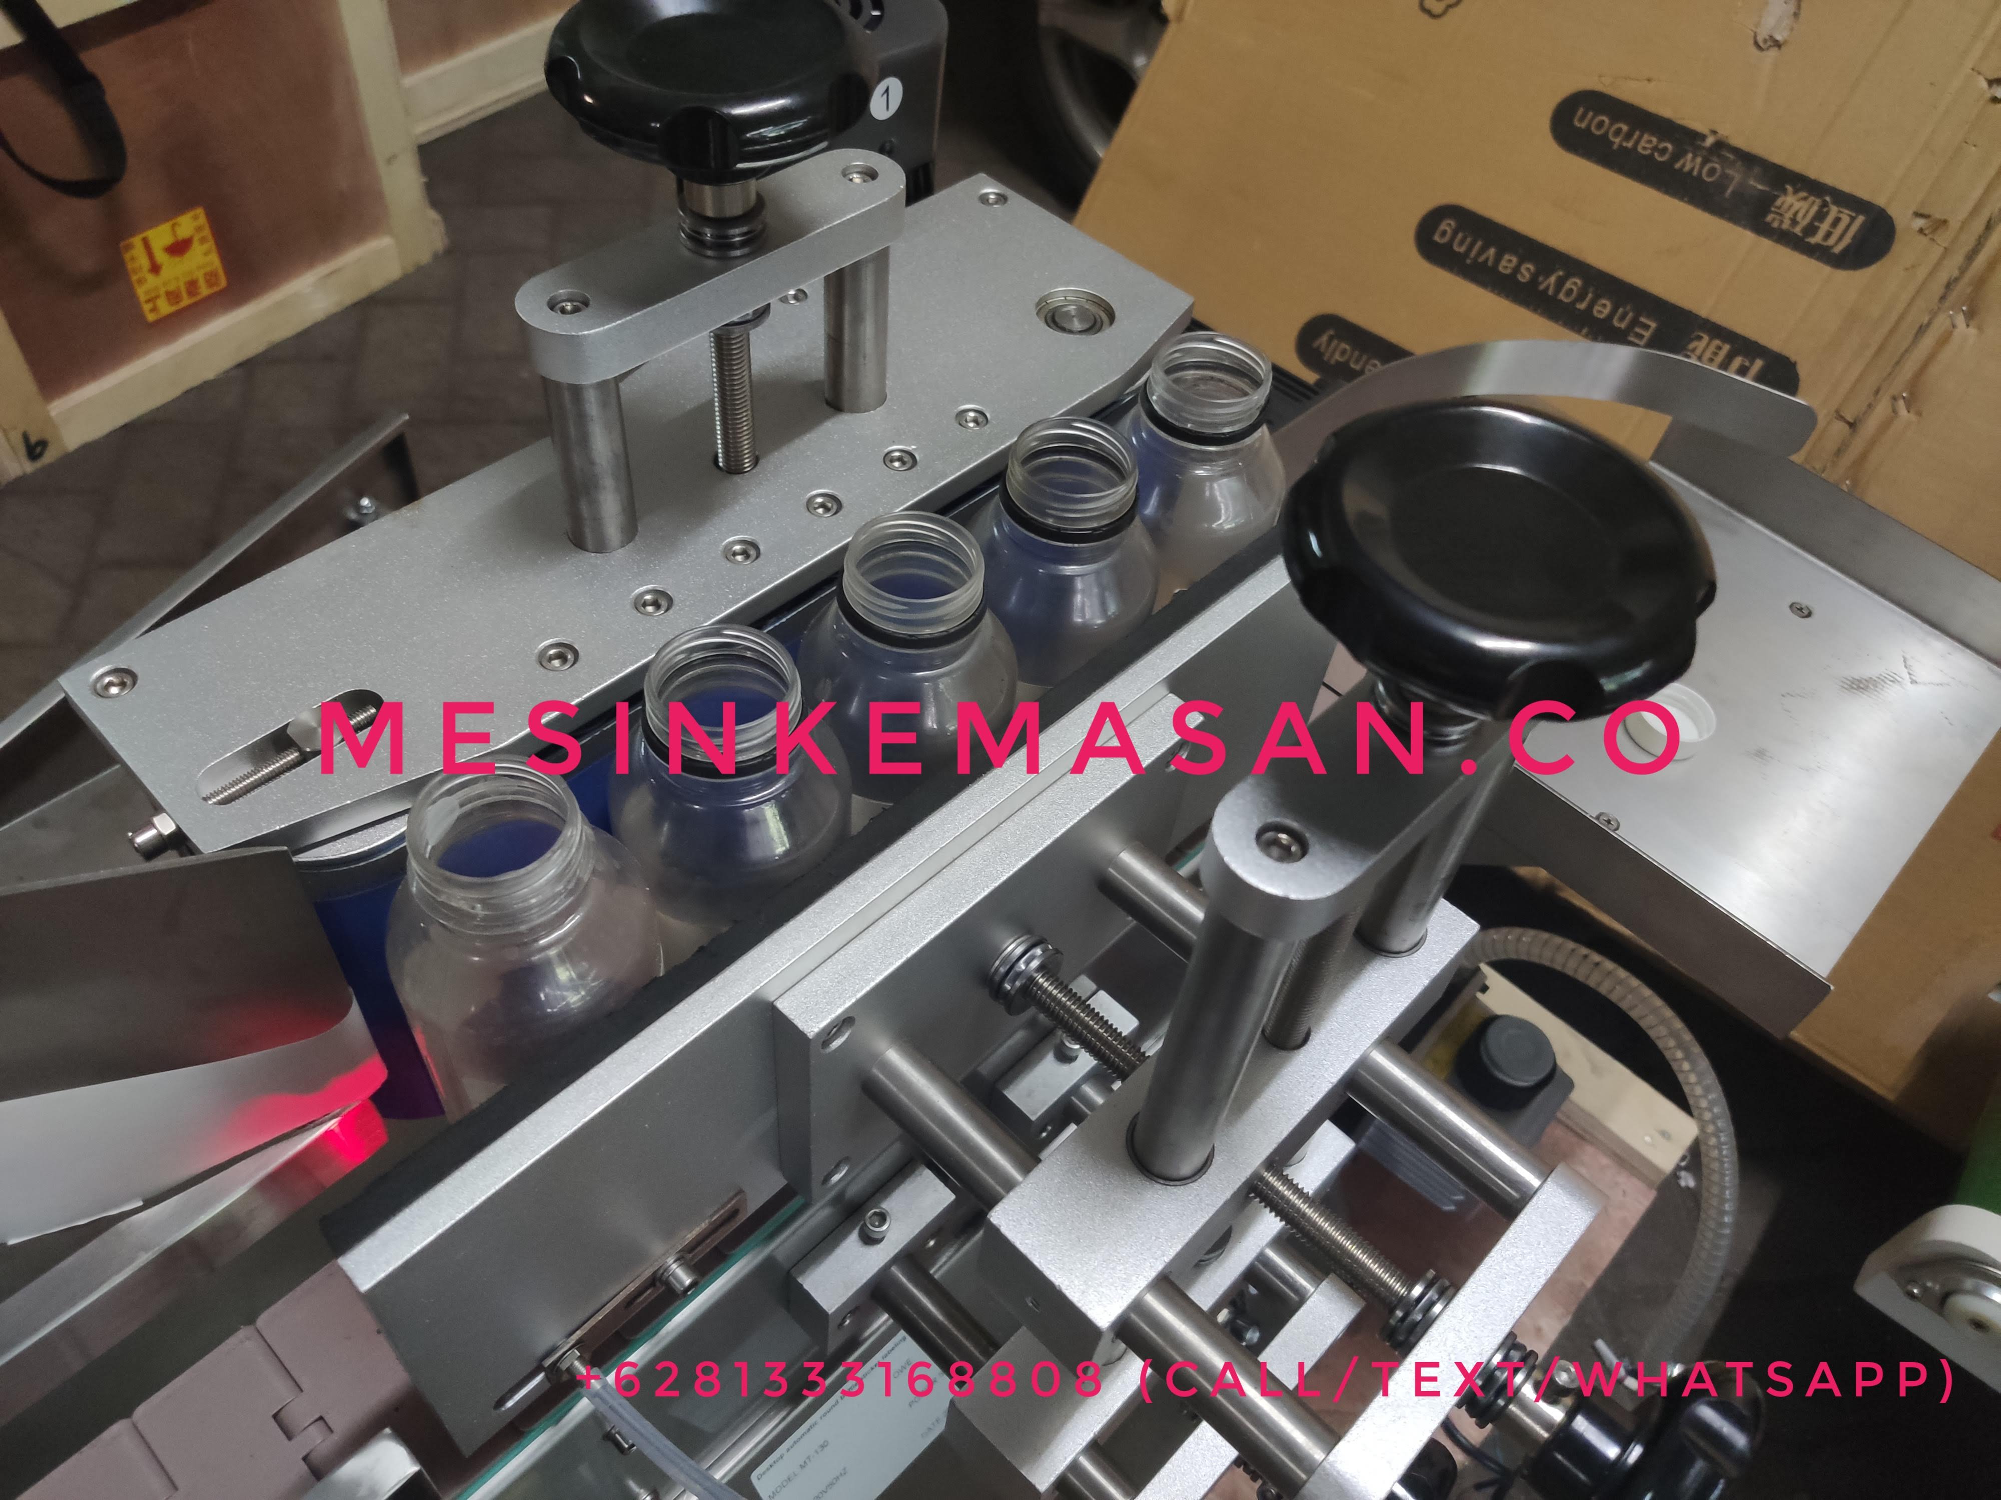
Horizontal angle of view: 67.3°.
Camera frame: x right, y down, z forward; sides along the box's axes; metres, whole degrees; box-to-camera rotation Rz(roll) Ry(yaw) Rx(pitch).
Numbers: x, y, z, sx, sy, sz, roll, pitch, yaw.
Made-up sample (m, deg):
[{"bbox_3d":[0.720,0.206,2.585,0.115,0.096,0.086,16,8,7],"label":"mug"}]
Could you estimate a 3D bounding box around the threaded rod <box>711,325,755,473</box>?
[{"bbox_3d":[-0.079,-0.106,0.444,0.012,0.052,0.012,3,50,-4],"label":"threaded rod"}]

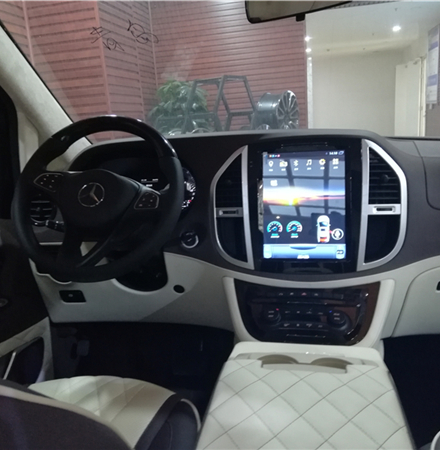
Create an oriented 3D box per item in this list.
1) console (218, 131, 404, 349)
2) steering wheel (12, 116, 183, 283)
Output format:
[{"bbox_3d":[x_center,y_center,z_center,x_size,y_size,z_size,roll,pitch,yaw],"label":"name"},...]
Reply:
[{"bbox_3d":[0.198,0.021,1.039,0.440,0.455,0.180,-1,6,11],"label":"console"},{"bbox_3d":[-0.259,-0.059,0.968,0.378,0.378,0.090,-1,-19,11],"label":"steering wheel"}]

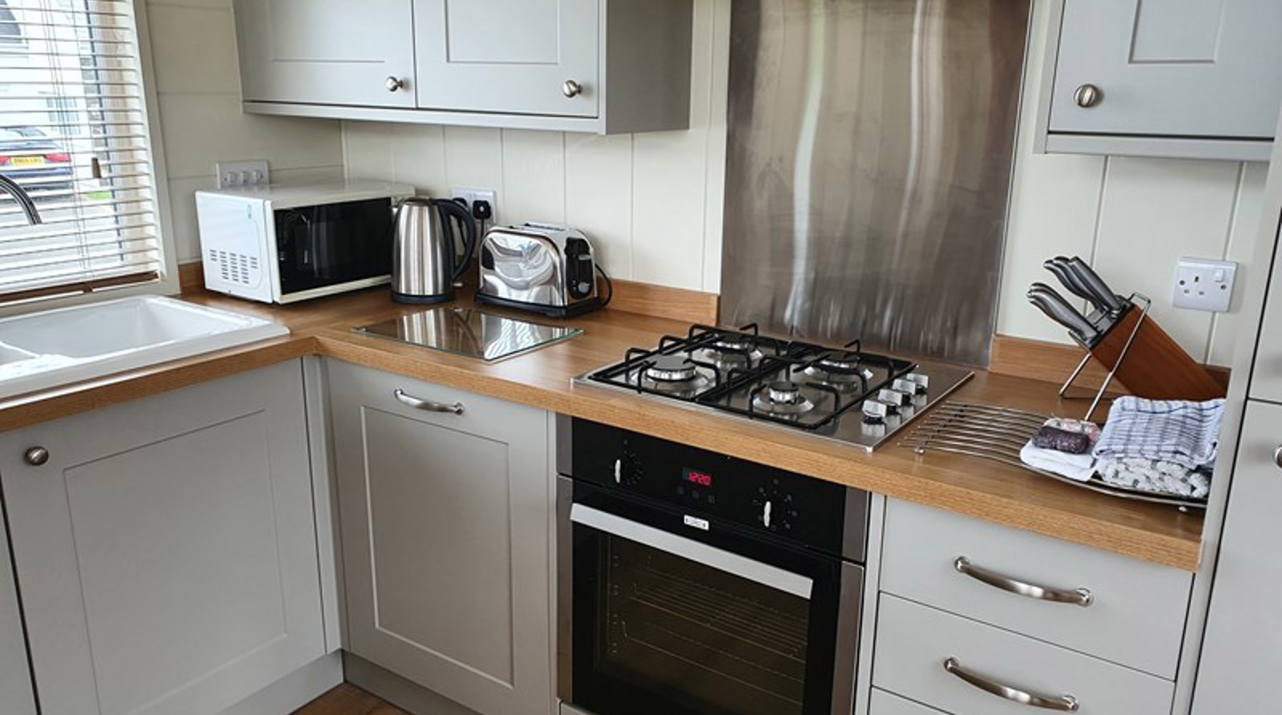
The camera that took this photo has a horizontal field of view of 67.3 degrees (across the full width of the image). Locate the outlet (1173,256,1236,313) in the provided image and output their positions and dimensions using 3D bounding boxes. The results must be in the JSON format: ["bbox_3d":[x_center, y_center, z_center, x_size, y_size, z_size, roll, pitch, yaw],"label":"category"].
[{"bbox_3d":[0.954,-0.122,1.628,0.086,0.086,0.012,11,18,33],"label":"outlet"}]

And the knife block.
[{"bbox_3d":[0.863,-0.001,1.596,0.267,0.195,0.112,3,15,7],"label":"knife block"}]

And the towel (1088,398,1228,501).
[{"bbox_3d":[0.733,0.119,1.350,0.143,0.055,0.265,11,18,33],"label":"towel"}]

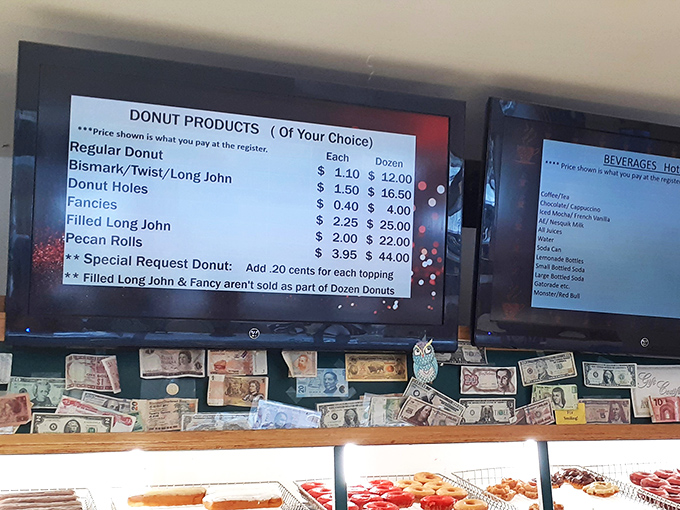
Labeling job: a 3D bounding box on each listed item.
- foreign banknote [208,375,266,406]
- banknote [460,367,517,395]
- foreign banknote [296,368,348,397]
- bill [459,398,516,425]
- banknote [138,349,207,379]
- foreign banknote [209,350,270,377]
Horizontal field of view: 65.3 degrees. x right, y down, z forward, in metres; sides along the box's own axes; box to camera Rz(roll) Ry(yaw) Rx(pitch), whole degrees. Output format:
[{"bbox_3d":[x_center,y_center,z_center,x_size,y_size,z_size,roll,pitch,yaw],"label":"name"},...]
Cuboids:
[{"bbox_3d":[-0.229,0.308,1.197,0.132,0.066,0.002,4,-5,-12],"label":"foreign banknote"},{"bbox_3d":[0.373,0.314,1.325,0.151,0.068,0.002,3,-5,-12],"label":"banknote"},{"bbox_3d":[-0.038,0.299,1.238,0.120,0.066,0.002,3,-5,-12],"label":"foreign banknote"},{"bbox_3d":[0.367,0.390,1.318,0.156,0.066,0.002,3,-5,-12],"label":"bill"},{"bbox_3d":[-0.368,0.238,1.172,0.138,0.067,0.002,1,-4,-12],"label":"banknote"},{"bbox_3d":[-0.231,0.240,1.202,0.132,0.067,0.002,1,-4,-12],"label":"foreign banknote"}]

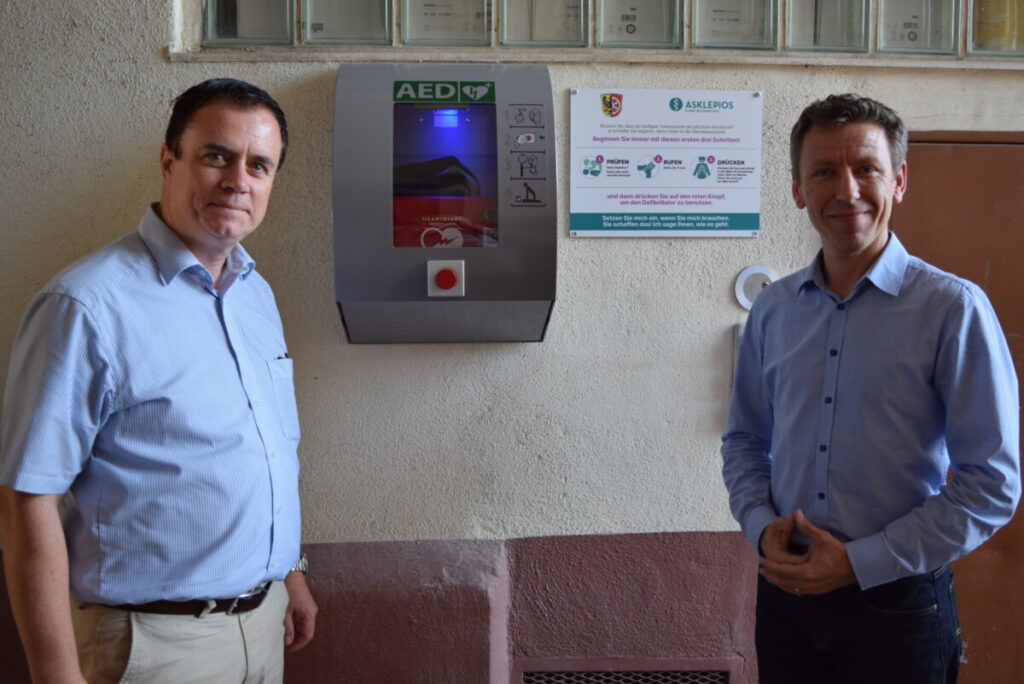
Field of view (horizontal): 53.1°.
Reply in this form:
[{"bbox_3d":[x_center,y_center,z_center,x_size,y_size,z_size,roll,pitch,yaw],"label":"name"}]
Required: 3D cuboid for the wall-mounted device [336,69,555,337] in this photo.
[{"bbox_3d":[-0.127,-0.262,1.968,0.402,0.555,0.265,-1,5,-5],"label":"wall-mounted device"}]

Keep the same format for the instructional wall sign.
[{"bbox_3d":[0.319,-0.367,2.122,0.400,0.300,0.010,-1,5,-5],"label":"instructional wall sign"}]

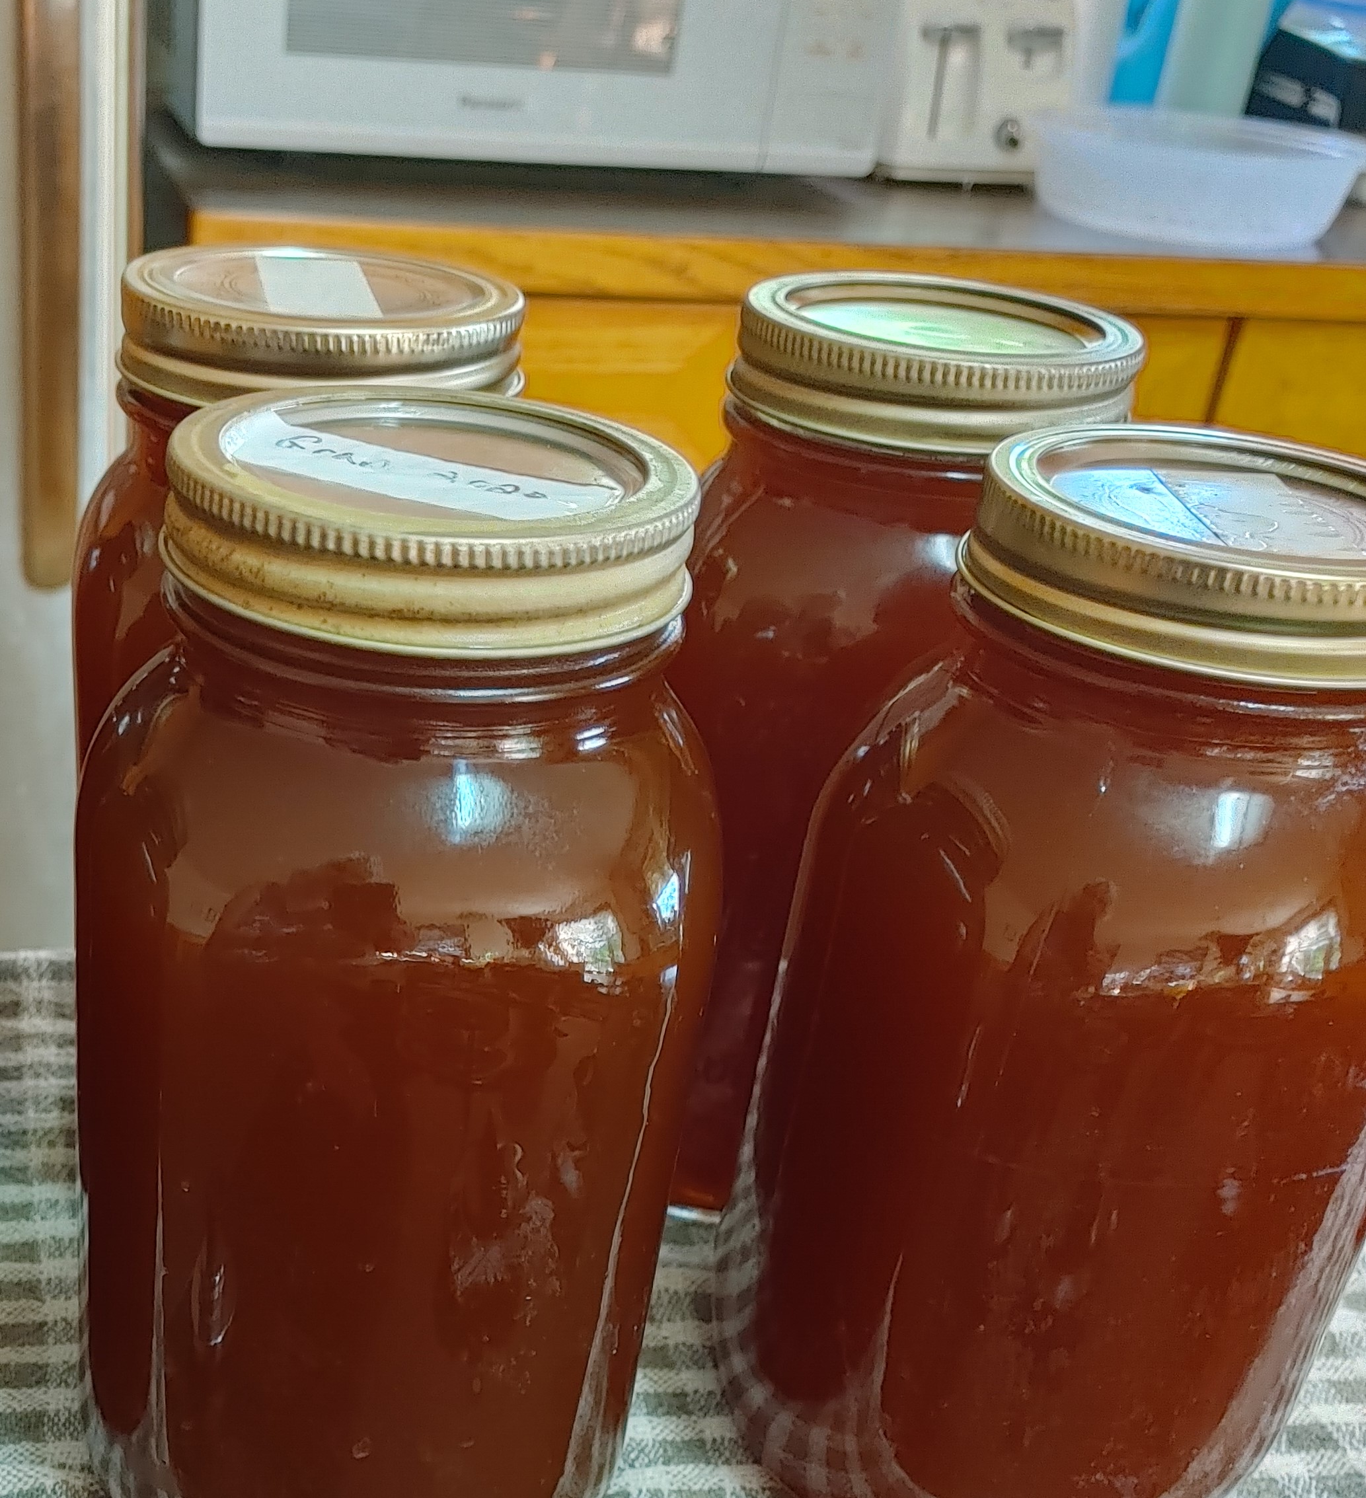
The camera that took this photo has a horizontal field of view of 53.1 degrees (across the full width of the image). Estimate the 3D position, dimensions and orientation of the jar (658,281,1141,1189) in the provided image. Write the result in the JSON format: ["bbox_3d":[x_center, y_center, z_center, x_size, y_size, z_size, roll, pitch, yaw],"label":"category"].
[{"bbox_3d":[0.039,0.005,0.320,0.112,0.211,0.112,6,28,-3],"label":"jar"}]

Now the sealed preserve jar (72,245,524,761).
[{"bbox_3d":[-0.086,-0.006,0.334,0.112,0.211,0.112,6,28,-3],"label":"sealed preserve jar"}]

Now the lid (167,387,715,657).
[{"bbox_3d":[-0.040,-0.041,0.221,0.085,0.018,0.085,6,28,-3],"label":"lid"}]

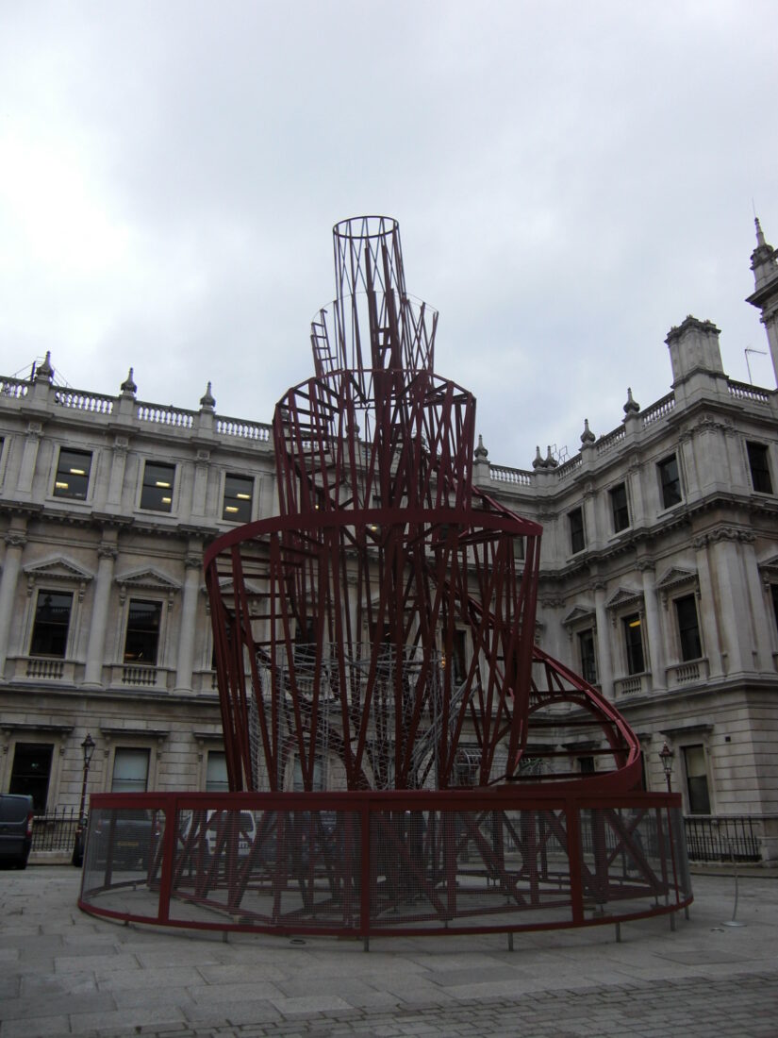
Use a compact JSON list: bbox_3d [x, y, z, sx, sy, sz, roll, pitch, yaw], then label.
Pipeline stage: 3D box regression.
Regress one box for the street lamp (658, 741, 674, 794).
[{"bbox_3d":[8.863,8.977,26.274,0.415,3.894,0.415,8,-22,-22],"label":"street lamp"}]

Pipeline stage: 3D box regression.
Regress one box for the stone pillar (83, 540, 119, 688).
[{"bbox_3d":[-10.165,3.338,29.634,0.673,5.199,0.600,9,-22,-21],"label":"stone pillar"}]

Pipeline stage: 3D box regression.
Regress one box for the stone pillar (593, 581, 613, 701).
[{"bbox_3d":[8.722,4.889,33.829,0.650,4.913,0.620,8,-22,-22],"label":"stone pillar"}]

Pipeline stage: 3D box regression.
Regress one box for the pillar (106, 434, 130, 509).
[{"bbox_3d":[-10.266,-1.687,31.735,0.527,3.038,0.300,8,-22,-22],"label":"pillar"}]

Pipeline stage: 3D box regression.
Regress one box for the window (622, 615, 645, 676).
[{"bbox_3d":[9.515,4.848,32.551,0.200,2.257,1.060,9,-22,-21],"label":"window"}]

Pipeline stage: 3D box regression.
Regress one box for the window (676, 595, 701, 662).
[{"bbox_3d":[10.680,3.893,29.938,0.200,2.263,1.060,9,-22,-21],"label":"window"}]

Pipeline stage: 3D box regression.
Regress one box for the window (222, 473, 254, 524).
[{"bbox_3d":[-5.985,-0.845,33.436,1.132,1.962,0.200,9,-22,-21],"label":"window"}]

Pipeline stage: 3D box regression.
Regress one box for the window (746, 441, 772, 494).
[{"bbox_3d":[13.163,-1.790,29.765,1.080,1.921,0.200,8,-22,-22],"label":"window"}]

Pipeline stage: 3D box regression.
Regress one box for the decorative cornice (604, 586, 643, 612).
[{"bbox_3d":[9.337,3.058,33.259,0.356,0.759,2.356,8,-22,-22],"label":"decorative cornice"}]

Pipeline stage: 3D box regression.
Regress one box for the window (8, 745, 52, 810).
[{"bbox_3d":[-11.268,8.195,26.420,1.130,2.256,0.200,8,-22,-22],"label":"window"}]

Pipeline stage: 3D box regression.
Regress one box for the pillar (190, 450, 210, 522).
[{"bbox_3d":[-7.370,-1.273,32.927,0.527,3.038,0.300,8,-22,-22],"label":"pillar"}]

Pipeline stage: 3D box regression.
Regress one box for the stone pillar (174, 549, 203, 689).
[{"bbox_3d":[-7.148,3.684,29.933,0.640,5.015,0.450,8,-22,-22],"label":"stone pillar"}]

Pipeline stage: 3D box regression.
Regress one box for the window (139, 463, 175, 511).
[{"bbox_3d":[-8.917,-1.225,32.452,1.153,1.978,0.220,8,-22,-22],"label":"window"}]

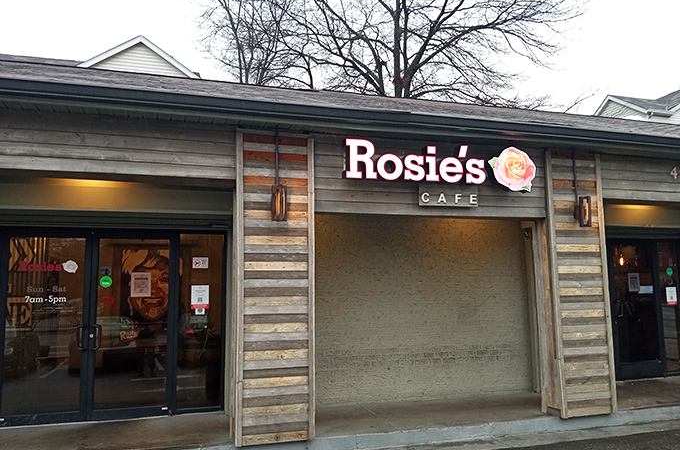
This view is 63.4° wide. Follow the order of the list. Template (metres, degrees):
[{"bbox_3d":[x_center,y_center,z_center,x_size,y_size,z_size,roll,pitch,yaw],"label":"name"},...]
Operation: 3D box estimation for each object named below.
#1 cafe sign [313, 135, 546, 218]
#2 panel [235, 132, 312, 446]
[{"bbox_3d":[1.100,-0.525,6.085,2.878,0.830,0.190,1,-6,-17],"label":"cafe sign"},{"bbox_3d":[-0.634,0.575,5.480,0.793,3.064,0.122,1,-6,-16],"label":"panel"}]

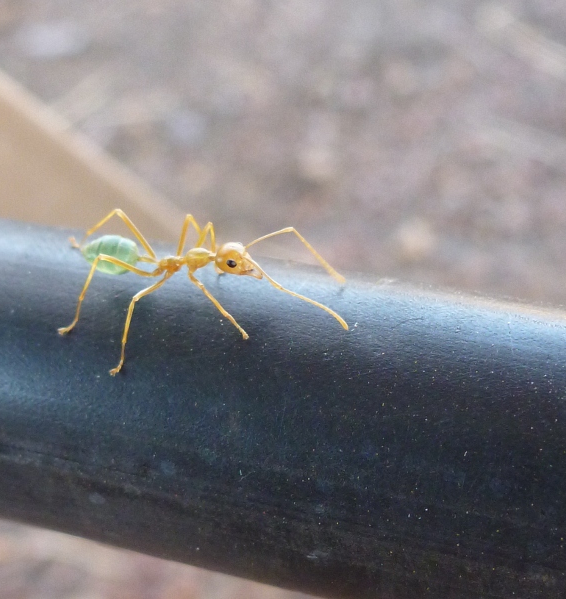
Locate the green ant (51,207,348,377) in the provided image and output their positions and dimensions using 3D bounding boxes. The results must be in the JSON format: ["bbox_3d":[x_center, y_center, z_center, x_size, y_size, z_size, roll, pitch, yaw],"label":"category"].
[{"bbox_3d":[-0.005,-0.001,0.033,0.017,0.005,0.008,9,47,10],"label":"green ant"}]

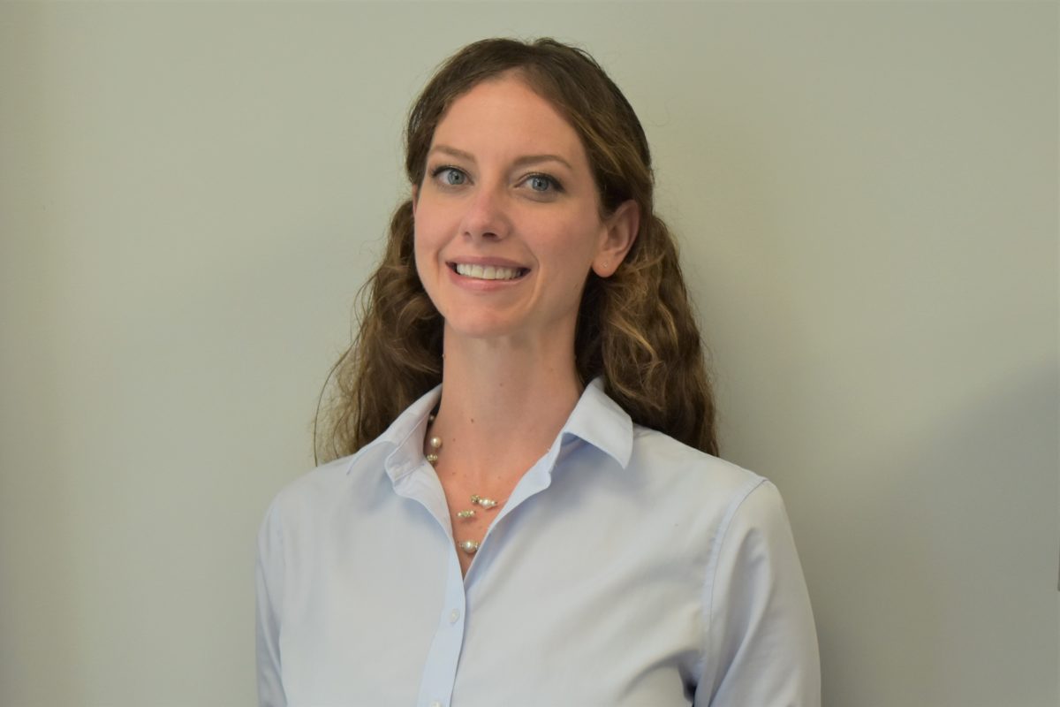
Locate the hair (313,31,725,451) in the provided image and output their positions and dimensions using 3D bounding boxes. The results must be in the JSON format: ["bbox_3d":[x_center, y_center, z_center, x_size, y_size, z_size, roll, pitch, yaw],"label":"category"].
[{"bbox_3d":[-0.011,-0.075,1.790,0.285,0.325,0.230,0,0,20],"label":"hair"}]

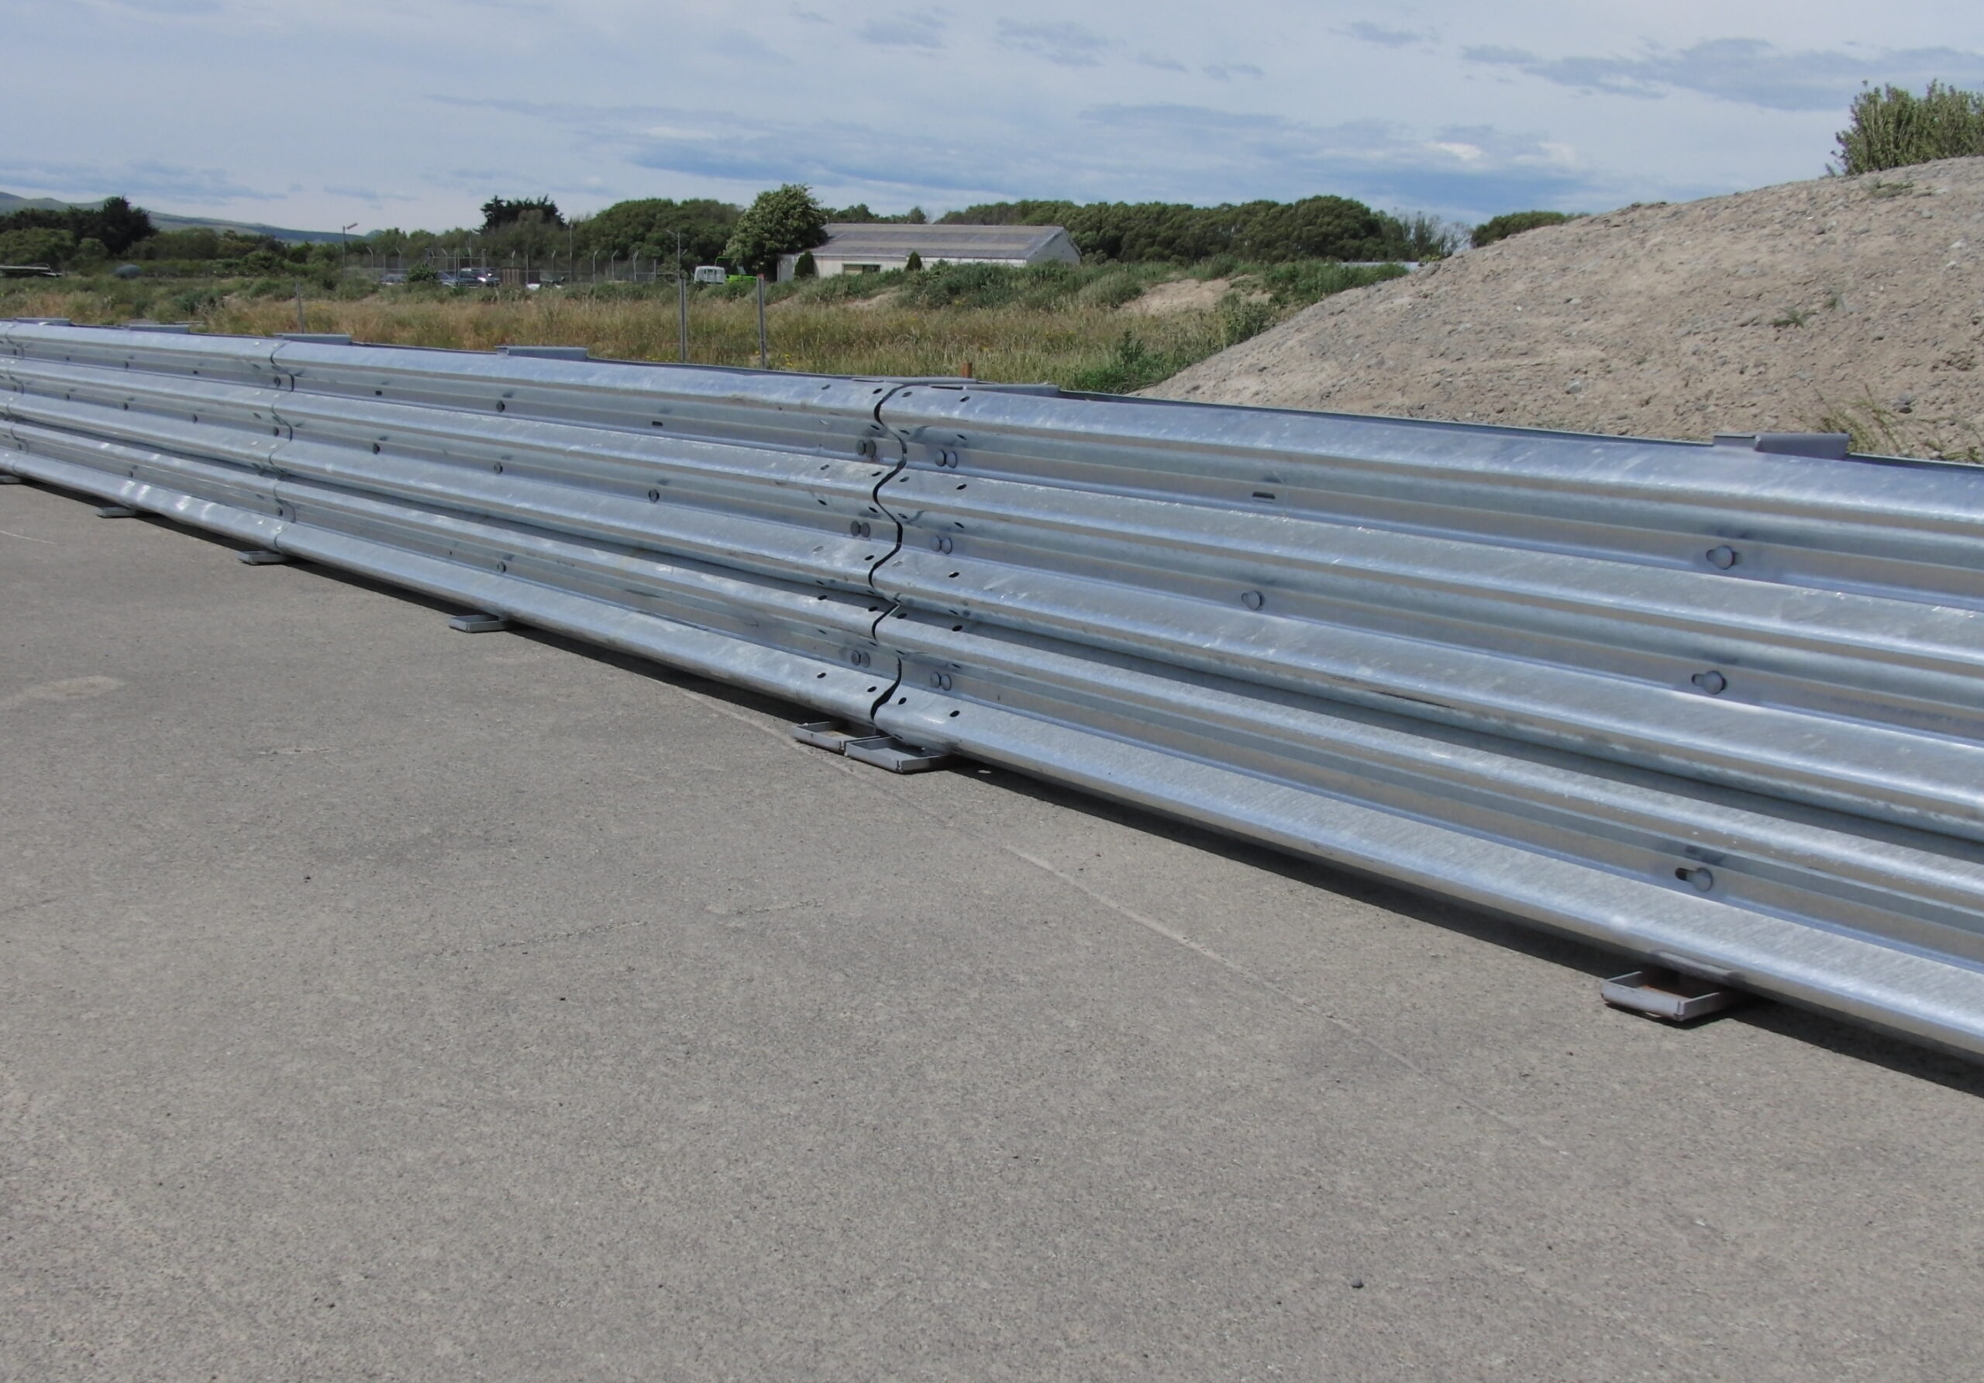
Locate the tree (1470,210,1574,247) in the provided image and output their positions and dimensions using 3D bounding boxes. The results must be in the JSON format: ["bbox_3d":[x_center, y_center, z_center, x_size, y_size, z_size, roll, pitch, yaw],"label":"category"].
[{"bbox_3d":[36.907,-30.284,142.200,8.300,5.800,7.500,0,11,0],"label":"tree"}]

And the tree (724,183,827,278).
[{"bbox_3d":[-14.252,-29.986,136.006,6.900,7.200,6.700,0,11,0],"label":"tree"}]

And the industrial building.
[{"bbox_3d":[-4.228,-28.865,138.971,18.300,4.800,9.800,5,12,22],"label":"industrial building"}]

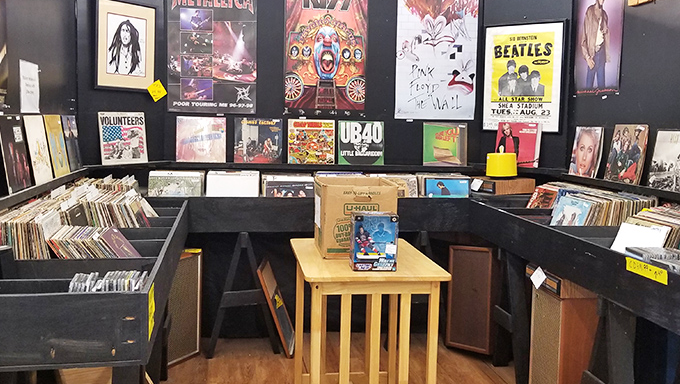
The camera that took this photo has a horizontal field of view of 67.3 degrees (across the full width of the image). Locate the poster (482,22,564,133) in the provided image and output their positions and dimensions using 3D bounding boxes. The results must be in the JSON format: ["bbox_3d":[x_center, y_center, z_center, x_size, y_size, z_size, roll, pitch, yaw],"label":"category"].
[{"bbox_3d":[1.214,-0.751,3.404,0.500,0.710,0.025,5,7,32],"label":"poster"}]

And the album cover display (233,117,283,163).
[{"bbox_3d":[-0.546,-0.338,3.420,0.315,0.315,0.012,1,-4,-7],"label":"album cover display"}]

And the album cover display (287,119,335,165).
[{"bbox_3d":[-0.188,-0.335,3.447,0.315,0.313,0.010,0,-3,-7],"label":"album cover display"}]

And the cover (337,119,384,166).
[{"bbox_3d":[0.148,-0.329,3.505,0.315,0.315,0.012,1,-4,-7],"label":"cover"}]

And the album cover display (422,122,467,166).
[{"bbox_3d":[0.740,-0.330,3.580,0.315,0.315,0.012,1,-4,-7],"label":"album cover display"}]

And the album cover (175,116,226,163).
[{"bbox_3d":[-0.914,-0.340,3.370,0.315,0.315,0.012,1,-4,-7],"label":"album cover"}]

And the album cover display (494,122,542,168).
[{"bbox_3d":[1.234,-0.318,3.530,0.315,0.315,0.012,6,-1,40],"label":"album cover display"}]

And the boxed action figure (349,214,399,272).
[{"bbox_3d":[0.145,0.210,2.145,0.181,0.230,0.072,0,6,-6],"label":"boxed action figure"}]

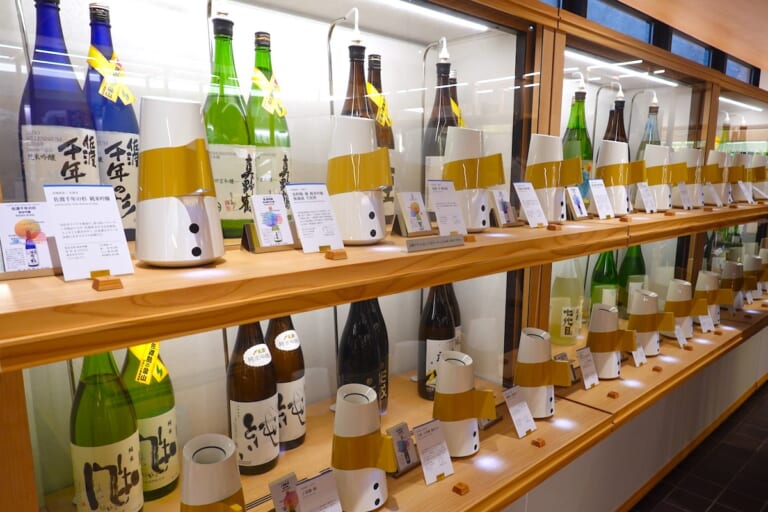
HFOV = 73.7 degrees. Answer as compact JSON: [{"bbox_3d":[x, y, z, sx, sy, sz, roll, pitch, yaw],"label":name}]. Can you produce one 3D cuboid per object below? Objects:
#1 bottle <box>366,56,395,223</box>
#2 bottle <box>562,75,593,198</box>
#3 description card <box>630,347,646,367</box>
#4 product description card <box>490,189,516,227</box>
[{"bbox_3d":[-0.024,-0.290,1.281,0.105,0.402,0.105,0,9,0],"label":"bottle"},{"bbox_3d":[0.667,-0.376,1.765,0.105,0.420,0.105,-8,12,-40],"label":"bottle"},{"bbox_3d":[0.828,0.305,1.682,0.072,0.110,0.004,-8,-12,-40],"label":"description card"},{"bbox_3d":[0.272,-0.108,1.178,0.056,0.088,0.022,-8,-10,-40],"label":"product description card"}]

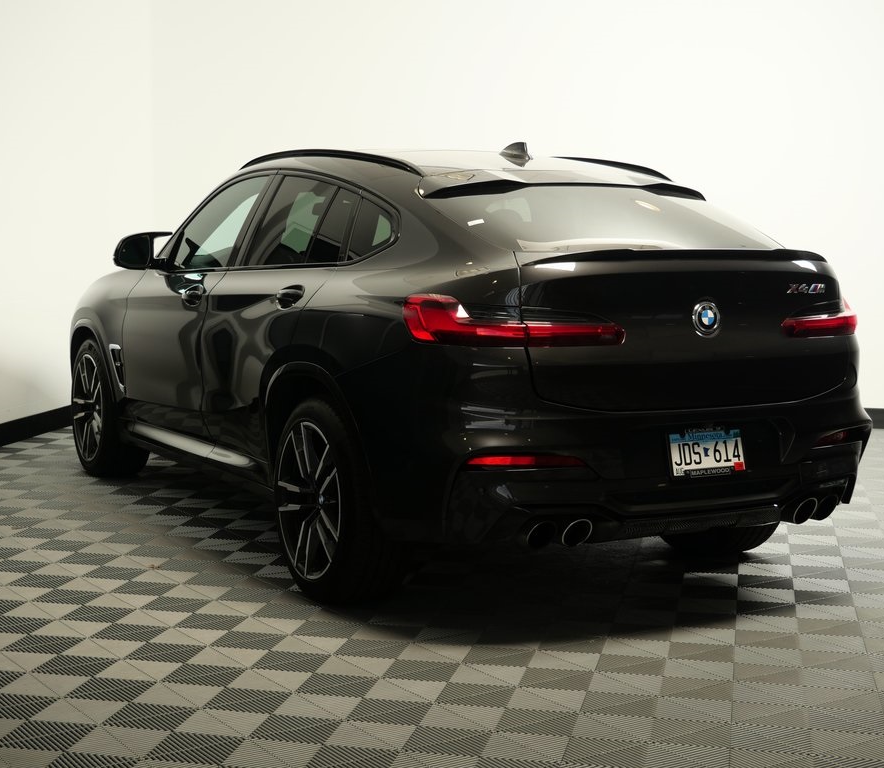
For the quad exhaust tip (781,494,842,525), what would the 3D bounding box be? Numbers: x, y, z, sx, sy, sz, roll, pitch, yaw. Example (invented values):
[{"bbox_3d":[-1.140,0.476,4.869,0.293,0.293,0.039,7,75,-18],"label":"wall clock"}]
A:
[{"bbox_3d":[1.262,0.424,4.721,0.218,0.102,0.120,-2,7,-30],"label":"quad exhaust tip"}]

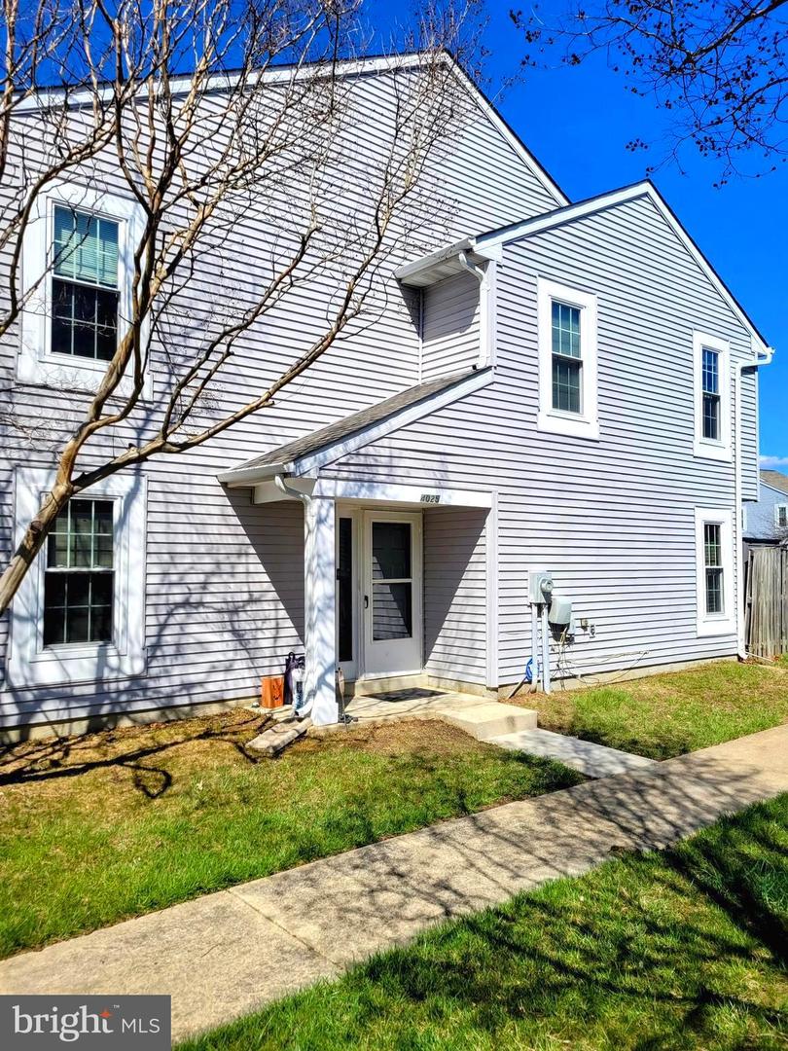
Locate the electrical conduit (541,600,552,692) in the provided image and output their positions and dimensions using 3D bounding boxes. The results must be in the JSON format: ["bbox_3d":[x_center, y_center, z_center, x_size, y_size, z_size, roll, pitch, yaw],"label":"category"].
[{"bbox_3d":[1.860,1.493,9.616,0.068,1.110,0.068,2,-3,-38],"label":"electrical conduit"}]

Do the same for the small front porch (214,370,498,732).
[{"bbox_3d":[-0.272,0.047,8.722,3.070,3.901,1.259,2,-3,-38],"label":"small front porch"}]

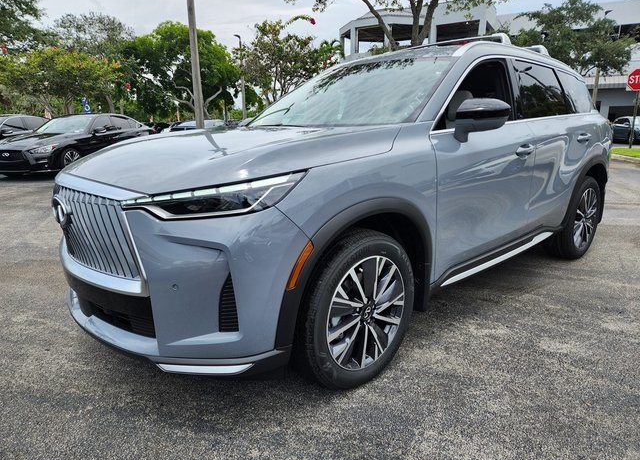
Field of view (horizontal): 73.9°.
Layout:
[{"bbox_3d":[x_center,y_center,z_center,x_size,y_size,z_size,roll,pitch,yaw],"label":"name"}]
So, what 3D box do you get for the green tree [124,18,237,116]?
[{"bbox_3d":[-8.124,-8.447,24.985,7.500,7.119,7.000,-5,15,-16],"label":"green tree"}]

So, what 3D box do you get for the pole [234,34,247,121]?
[{"bbox_3d":[-5.656,-10.014,30.497,0.700,7.419,0.300,-1,14,0],"label":"pole"}]

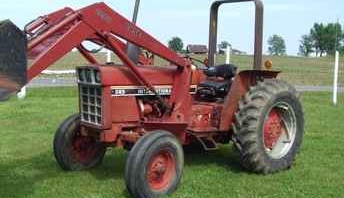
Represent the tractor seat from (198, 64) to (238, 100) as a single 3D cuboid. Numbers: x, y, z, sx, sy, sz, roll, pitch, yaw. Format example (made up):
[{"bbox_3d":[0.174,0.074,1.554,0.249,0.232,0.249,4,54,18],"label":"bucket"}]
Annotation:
[{"bbox_3d":[0.690,-0.256,6.910,0.500,0.500,0.500,-3,7,-42],"label":"tractor seat"}]

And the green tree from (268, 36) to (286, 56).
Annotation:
[{"bbox_3d":[38.396,-19.380,170.000,6.551,7.825,6.551,2,6,0],"label":"green tree"}]

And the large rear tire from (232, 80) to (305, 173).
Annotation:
[{"bbox_3d":[1.390,0.417,6.578,1.325,1.312,0.400,-3,7,-42],"label":"large rear tire"}]

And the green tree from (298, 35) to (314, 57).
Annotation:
[{"bbox_3d":[48.860,-19.289,170.000,5.641,8.007,5.641,2,6,0],"label":"green tree"}]

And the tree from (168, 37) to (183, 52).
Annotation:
[{"bbox_3d":[1.499,-20.231,175.000,5.620,5.994,5.620,2,6,0],"label":"tree"}]

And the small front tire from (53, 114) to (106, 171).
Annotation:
[{"bbox_3d":[-1.234,0.603,6.338,0.212,0.775,0.775,7,8,43],"label":"small front tire"}]

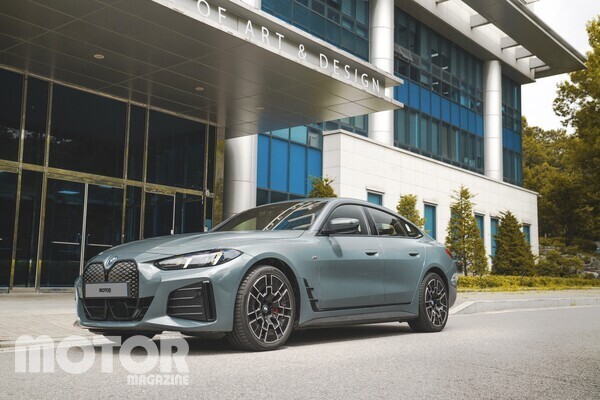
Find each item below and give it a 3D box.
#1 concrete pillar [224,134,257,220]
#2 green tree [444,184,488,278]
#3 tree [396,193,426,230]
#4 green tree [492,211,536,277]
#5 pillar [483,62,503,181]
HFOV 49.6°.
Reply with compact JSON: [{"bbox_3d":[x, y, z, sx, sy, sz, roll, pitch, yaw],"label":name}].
[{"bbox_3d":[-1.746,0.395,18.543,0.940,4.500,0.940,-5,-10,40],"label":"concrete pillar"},{"bbox_3d":[6.195,1.314,24.263,1.550,3.570,1.550,-5,-10,40],"label":"green tree"},{"bbox_3d":[3.607,1.331,21.201,1.450,3.070,1.450,-5,-10,40],"label":"tree"},{"bbox_3d":[9.054,1.985,27.572,1.750,3.060,1.750,-5,-10,40],"label":"green tree"},{"bbox_3d":[9.706,-3.945,32.562,0.920,6.150,0.920,-5,-10,40],"label":"pillar"}]

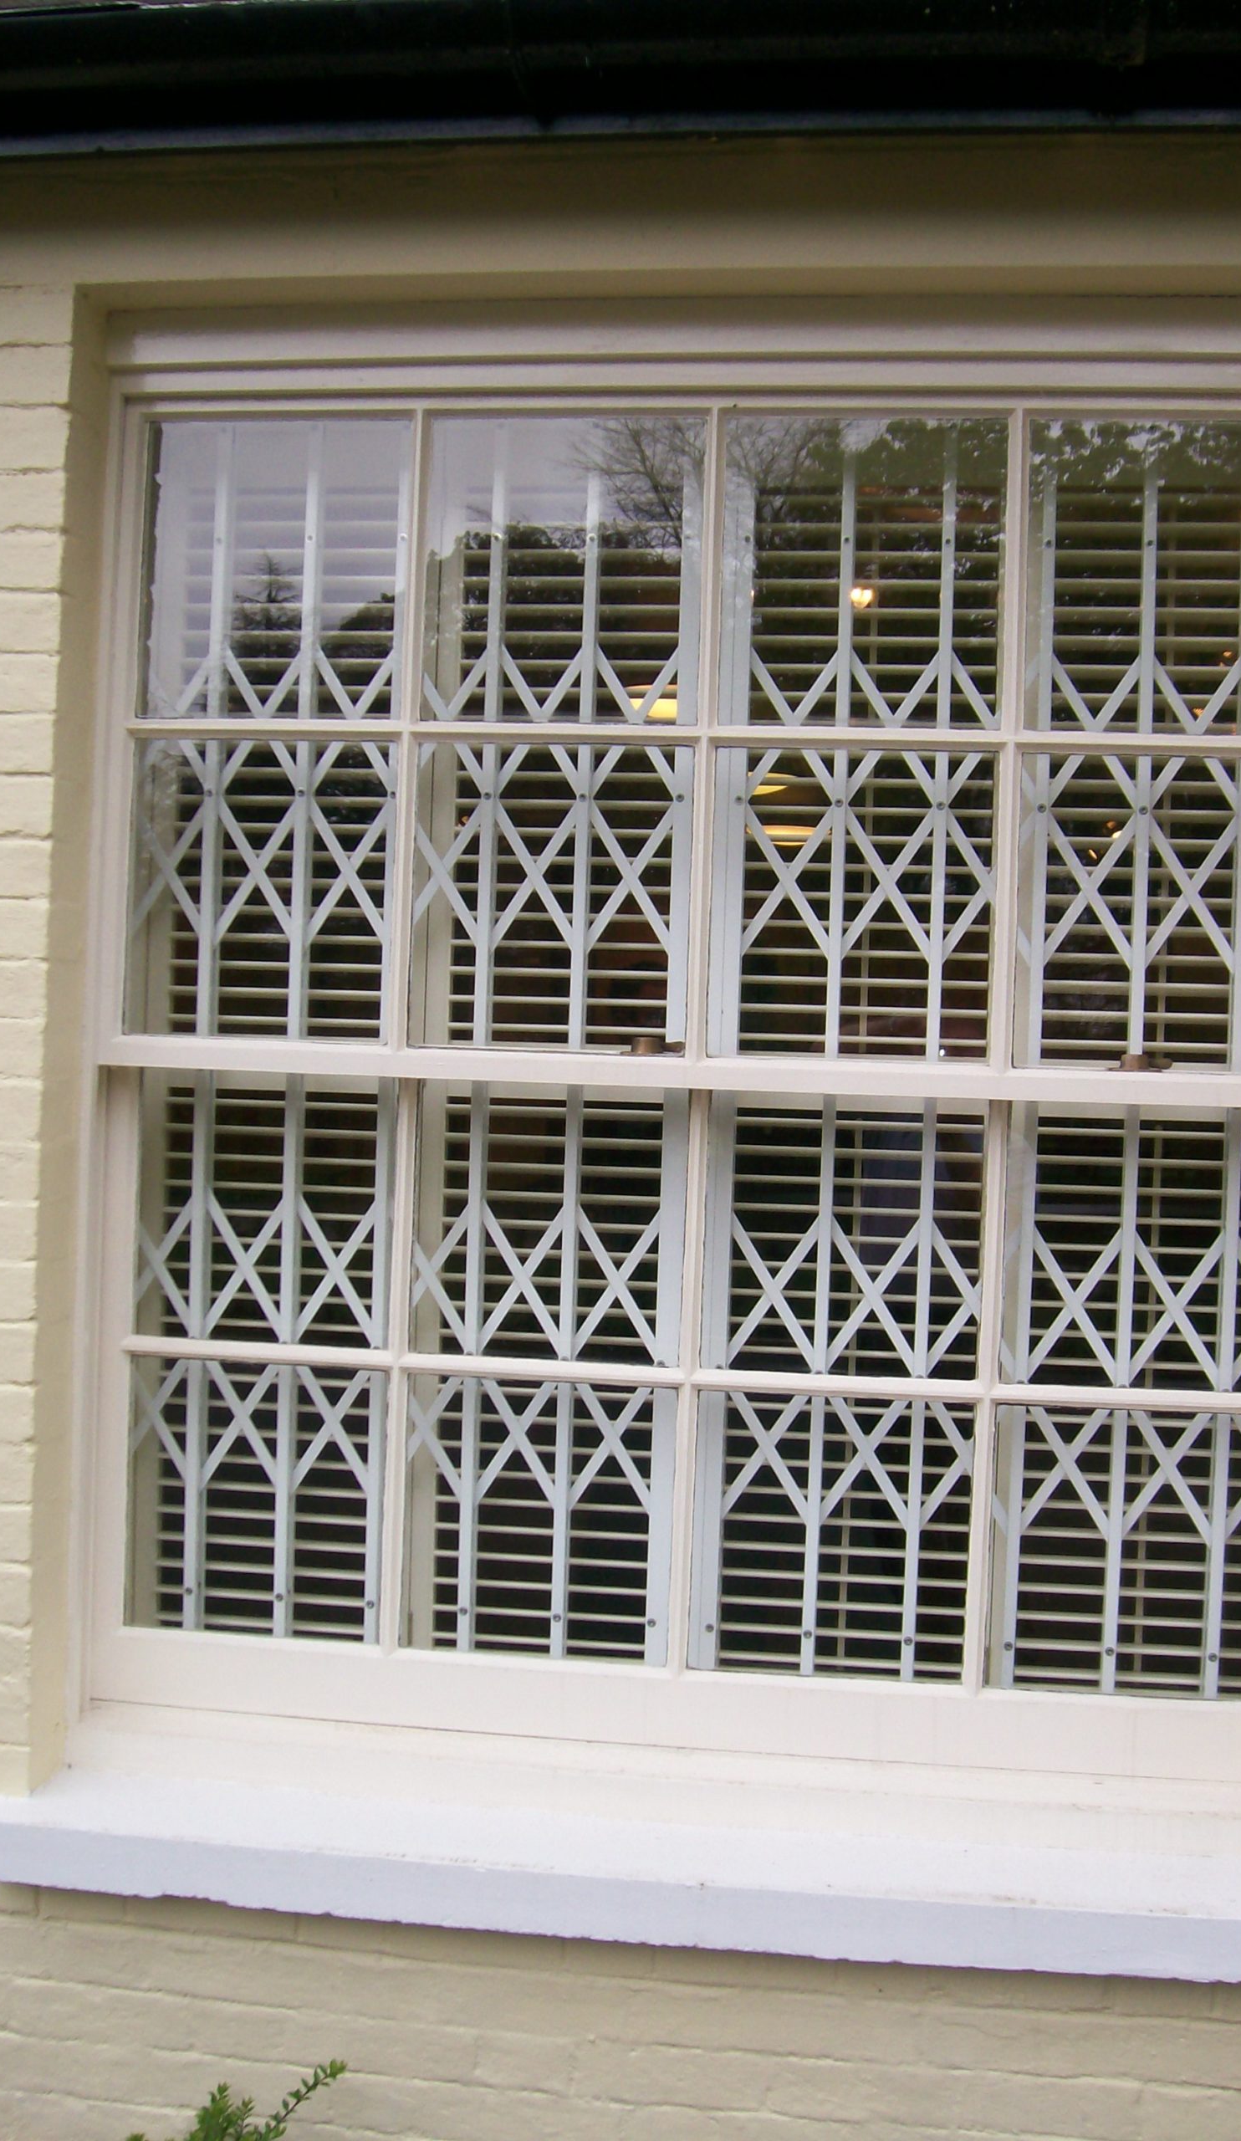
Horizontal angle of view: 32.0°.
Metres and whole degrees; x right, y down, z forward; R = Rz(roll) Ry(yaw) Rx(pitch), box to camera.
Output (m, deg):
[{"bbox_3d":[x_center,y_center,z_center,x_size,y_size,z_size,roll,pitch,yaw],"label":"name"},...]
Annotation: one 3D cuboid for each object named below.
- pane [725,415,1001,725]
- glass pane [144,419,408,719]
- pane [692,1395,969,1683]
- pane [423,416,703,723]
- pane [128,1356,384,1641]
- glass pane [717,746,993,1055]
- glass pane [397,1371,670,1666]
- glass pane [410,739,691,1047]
[{"bbox_3d":[0.298,-0.613,2.670,0.346,0.380,0.012,2,1,8],"label":"pane"},{"bbox_3d":[-0.444,-0.643,2.778,0.330,0.379,0.020,2,0,7],"label":"glass pane"},{"bbox_3d":[0.273,0.601,2.794,0.360,0.365,0.015,2,1,7],"label":"pane"},{"bbox_3d":[-0.073,-0.633,2.735,0.341,0.381,0.020,2,0,7],"label":"pane"},{"bbox_3d":[-0.478,0.557,2.833,0.327,0.350,0.020,2,0,7],"label":"pane"},{"bbox_3d":[0.286,-0.203,2.676,0.345,0.384,0.012,2,1,8],"label":"glass pane"},{"bbox_3d":[-0.107,0.576,2.790,0.334,0.350,0.020,2,0,7],"label":"glass pane"},{"bbox_3d":[-0.092,-0.235,2.862,0.368,0.405,0.030,2,1,7],"label":"glass pane"}]

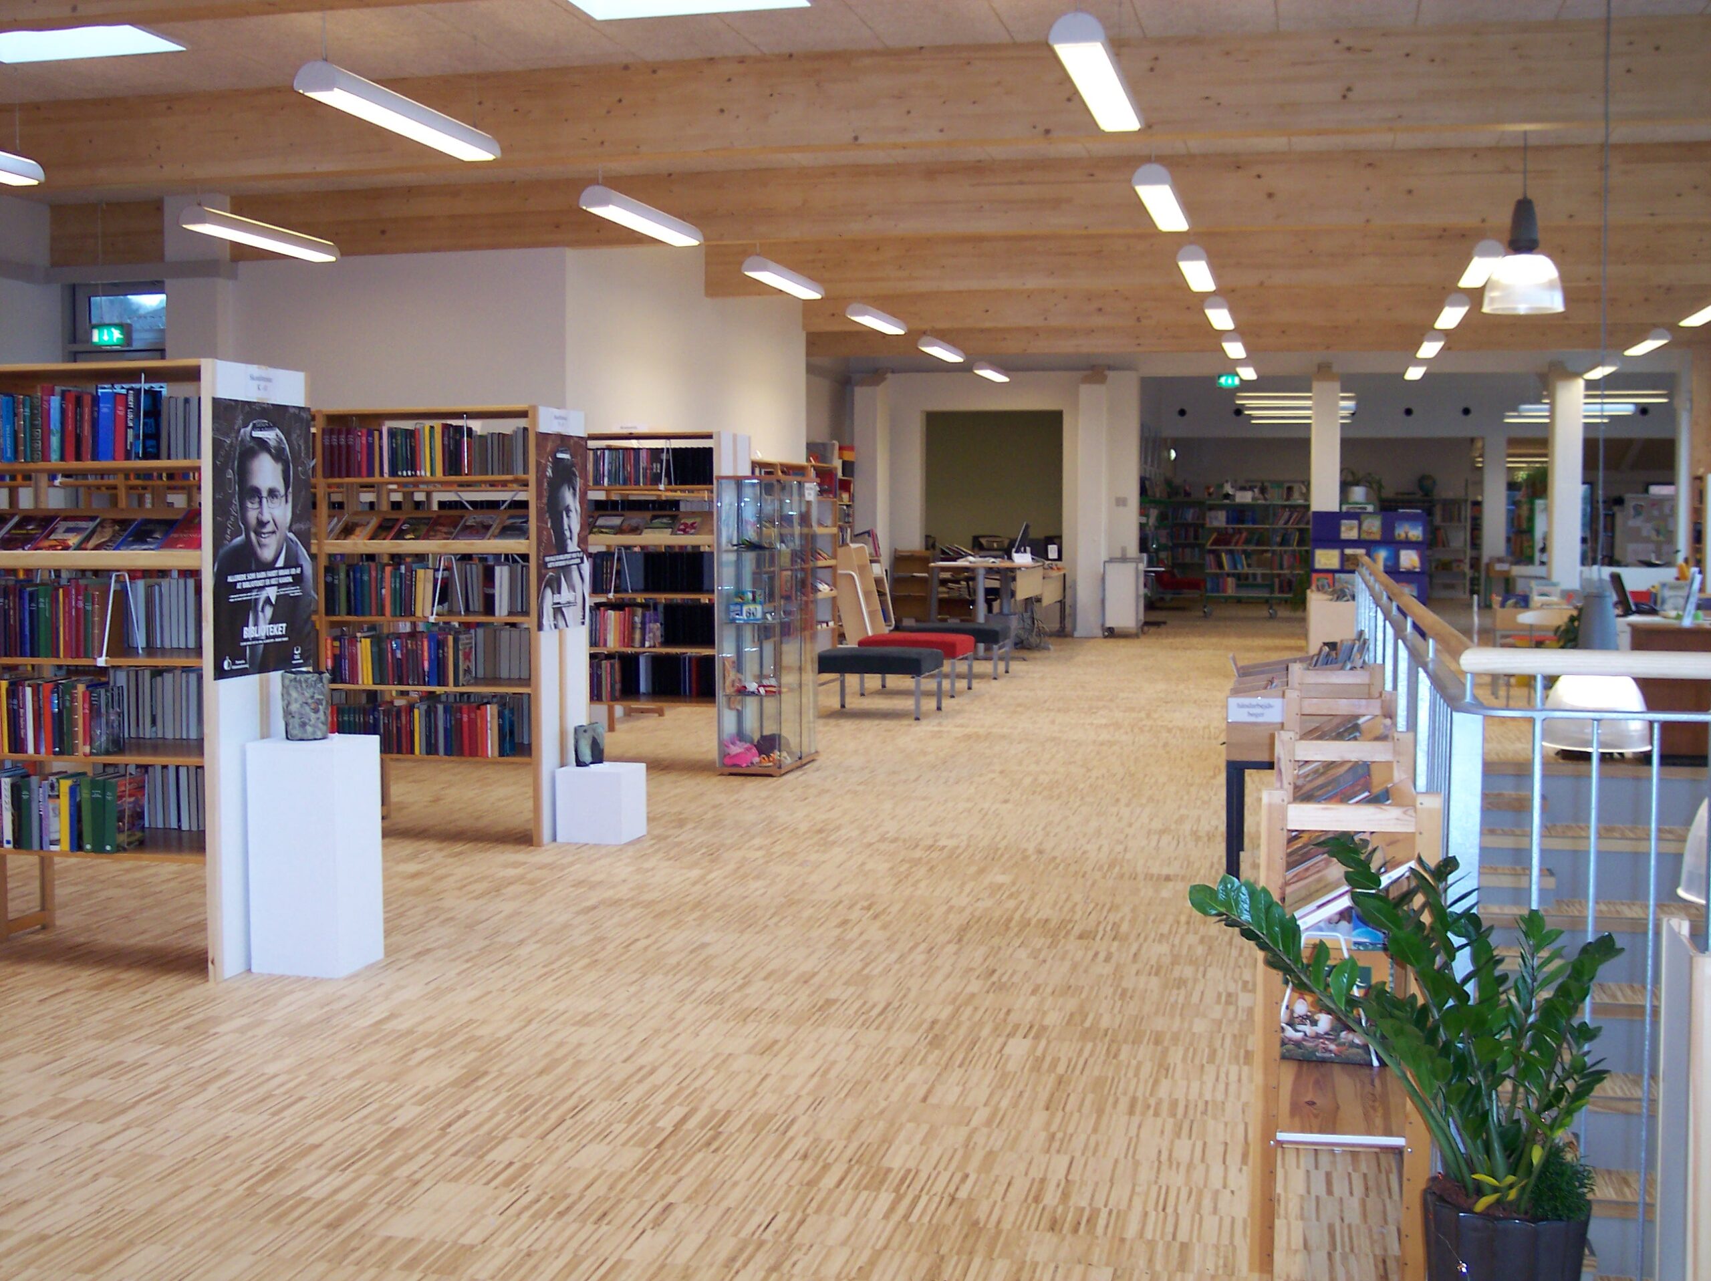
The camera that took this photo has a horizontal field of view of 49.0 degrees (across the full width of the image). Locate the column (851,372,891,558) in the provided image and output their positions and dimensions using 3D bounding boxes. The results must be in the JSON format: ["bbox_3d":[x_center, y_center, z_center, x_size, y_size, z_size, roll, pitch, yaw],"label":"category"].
[{"bbox_3d":[0.194,-1.712,23.364,0.310,3.195,0.520,1,4,14],"label":"column"}]

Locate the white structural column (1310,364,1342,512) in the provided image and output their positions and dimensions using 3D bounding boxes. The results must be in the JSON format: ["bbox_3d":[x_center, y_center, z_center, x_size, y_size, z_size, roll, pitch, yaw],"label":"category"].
[{"bbox_3d":[5.649,-1.640,22.572,0.318,3.310,0.450,1,4,14],"label":"white structural column"}]

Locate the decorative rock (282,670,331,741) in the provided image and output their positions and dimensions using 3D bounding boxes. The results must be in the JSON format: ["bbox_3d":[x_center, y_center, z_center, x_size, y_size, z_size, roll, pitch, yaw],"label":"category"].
[{"bbox_3d":[-1.691,0.198,5.834,0.148,0.215,0.120,-1,4,-16],"label":"decorative rock"}]

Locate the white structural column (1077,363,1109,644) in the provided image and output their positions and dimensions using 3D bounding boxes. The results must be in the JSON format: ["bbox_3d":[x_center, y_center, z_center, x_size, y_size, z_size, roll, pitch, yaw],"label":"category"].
[{"bbox_3d":[2.890,-1.653,22.693,0.310,3.195,0.520,1,4,14],"label":"white structural column"}]

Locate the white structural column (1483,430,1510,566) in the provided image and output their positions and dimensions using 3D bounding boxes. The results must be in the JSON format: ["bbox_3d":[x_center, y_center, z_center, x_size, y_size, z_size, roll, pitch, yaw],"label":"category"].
[{"bbox_3d":[10.777,-2.020,31.671,0.356,2.902,0.360,1,4,14],"label":"white structural column"}]

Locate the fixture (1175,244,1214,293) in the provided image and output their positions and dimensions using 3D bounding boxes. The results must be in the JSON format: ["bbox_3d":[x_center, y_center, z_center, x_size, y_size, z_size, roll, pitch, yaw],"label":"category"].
[{"bbox_3d":[2.313,-2.496,12.653,0.193,0.108,1.520,1,4,14],"label":"fixture"}]

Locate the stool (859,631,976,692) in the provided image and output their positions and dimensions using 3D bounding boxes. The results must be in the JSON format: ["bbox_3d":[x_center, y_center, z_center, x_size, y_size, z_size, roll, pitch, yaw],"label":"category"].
[{"bbox_3d":[0.524,0.203,15.824,0.815,0.485,0.800,1,4,14],"label":"stool"}]

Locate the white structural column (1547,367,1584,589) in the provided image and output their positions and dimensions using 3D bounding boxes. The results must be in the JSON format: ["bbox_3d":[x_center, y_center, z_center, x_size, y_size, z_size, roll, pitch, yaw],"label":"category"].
[{"bbox_3d":[8.292,-1.573,21.927,0.308,3.290,0.450,1,4,14],"label":"white structural column"}]

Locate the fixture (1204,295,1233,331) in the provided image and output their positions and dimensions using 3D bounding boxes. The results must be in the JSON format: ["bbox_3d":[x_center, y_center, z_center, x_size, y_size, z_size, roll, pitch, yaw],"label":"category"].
[{"bbox_3d":[3.151,-2.815,16.162,0.197,0.113,1.575,1,4,14],"label":"fixture"}]

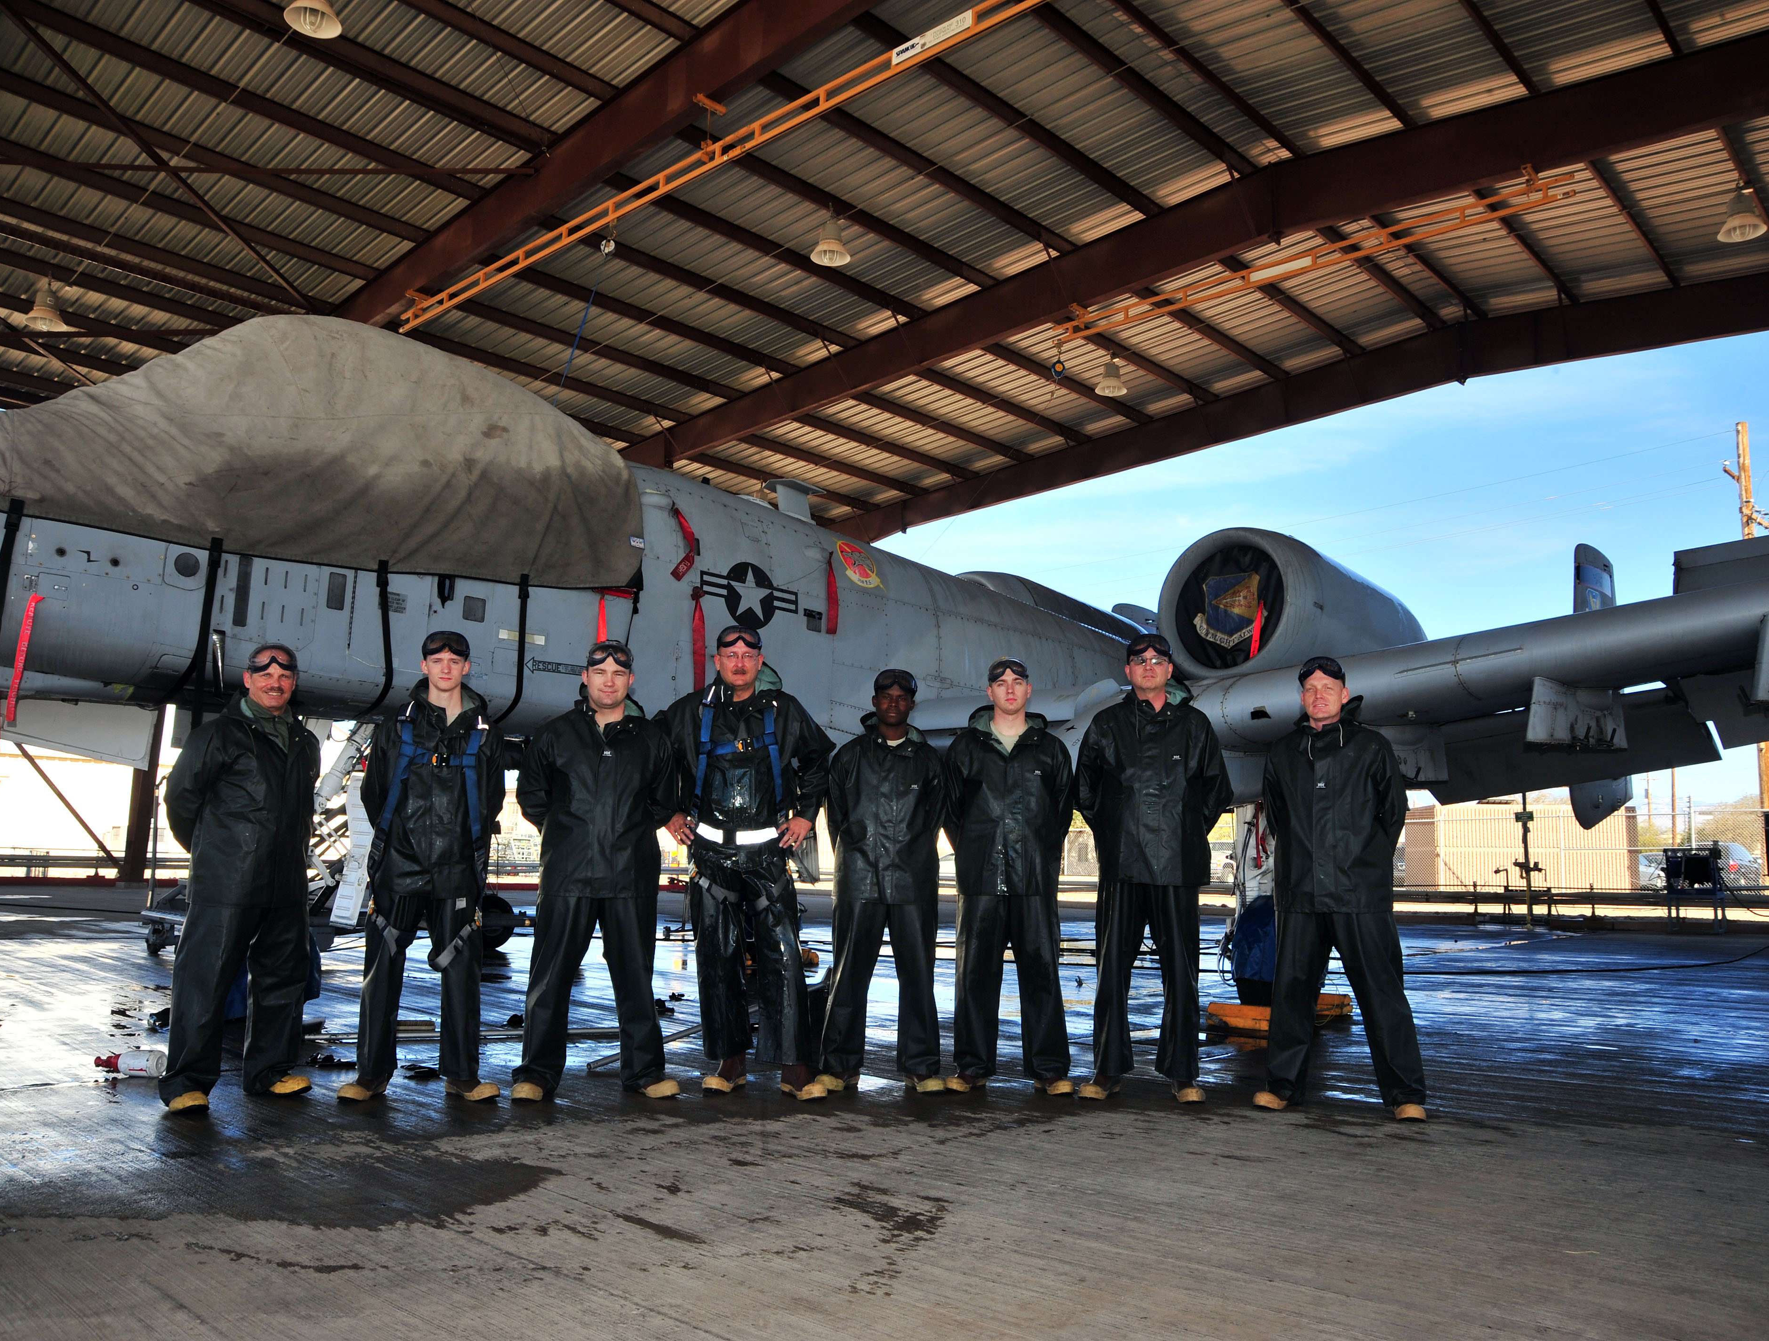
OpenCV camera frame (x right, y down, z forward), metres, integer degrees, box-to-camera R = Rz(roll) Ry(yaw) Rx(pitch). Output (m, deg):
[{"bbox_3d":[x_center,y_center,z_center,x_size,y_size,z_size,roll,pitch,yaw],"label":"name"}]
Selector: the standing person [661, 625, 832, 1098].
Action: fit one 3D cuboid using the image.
[{"bbox_3d":[-0.565,0.730,5.509,0.677,1.875,0.460,2,-8,-6],"label":"standing person"}]

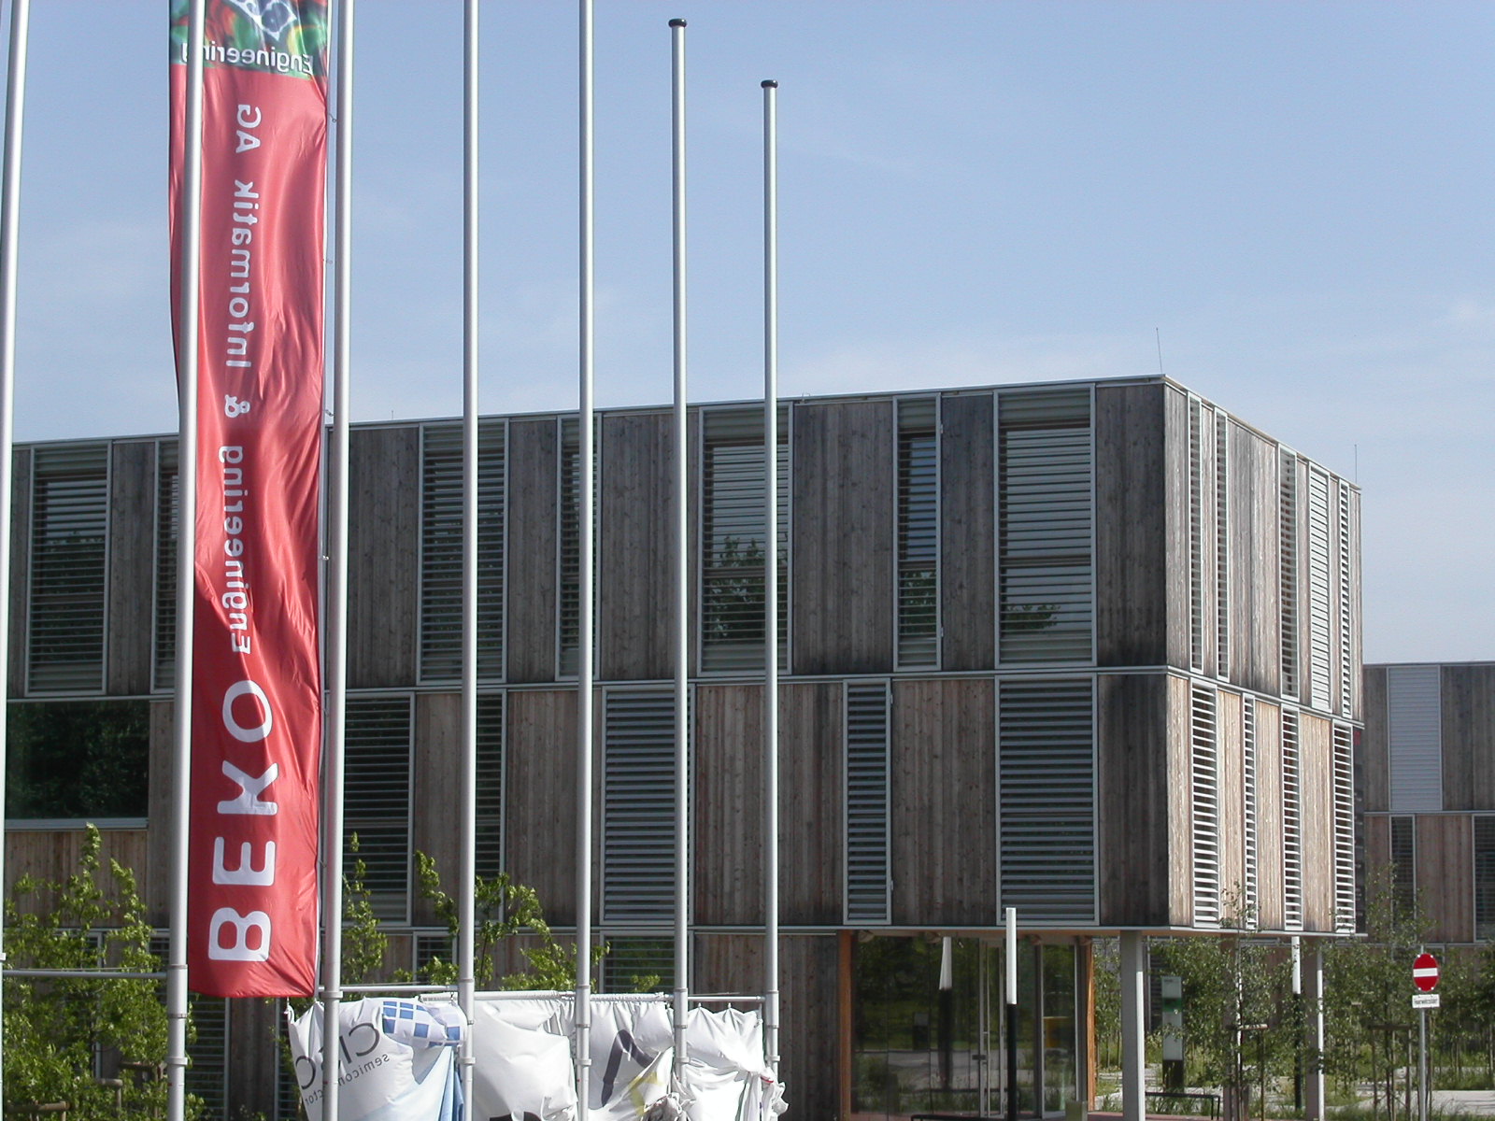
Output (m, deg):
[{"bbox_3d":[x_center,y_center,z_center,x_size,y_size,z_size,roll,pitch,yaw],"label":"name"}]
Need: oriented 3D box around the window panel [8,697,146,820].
[{"bbox_3d":[-10.369,3.085,54.500,2.758,1.832,0.100,-2,-7,22],"label":"window panel"}]

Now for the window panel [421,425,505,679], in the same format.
[{"bbox_3d":[-4.221,-0.127,52.750,1.484,3.941,0.100,-2,-7,22],"label":"window panel"}]

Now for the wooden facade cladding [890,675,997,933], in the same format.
[{"bbox_3d":[2.758,3.384,49.495,1.530,3.429,0.100,-2,-7,22],"label":"wooden facade cladding"}]

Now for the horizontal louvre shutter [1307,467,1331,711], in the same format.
[{"bbox_3d":[9.193,0.474,57.055,0.100,3.958,1.487,-2,-7,22],"label":"horizontal louvre shutter"}]

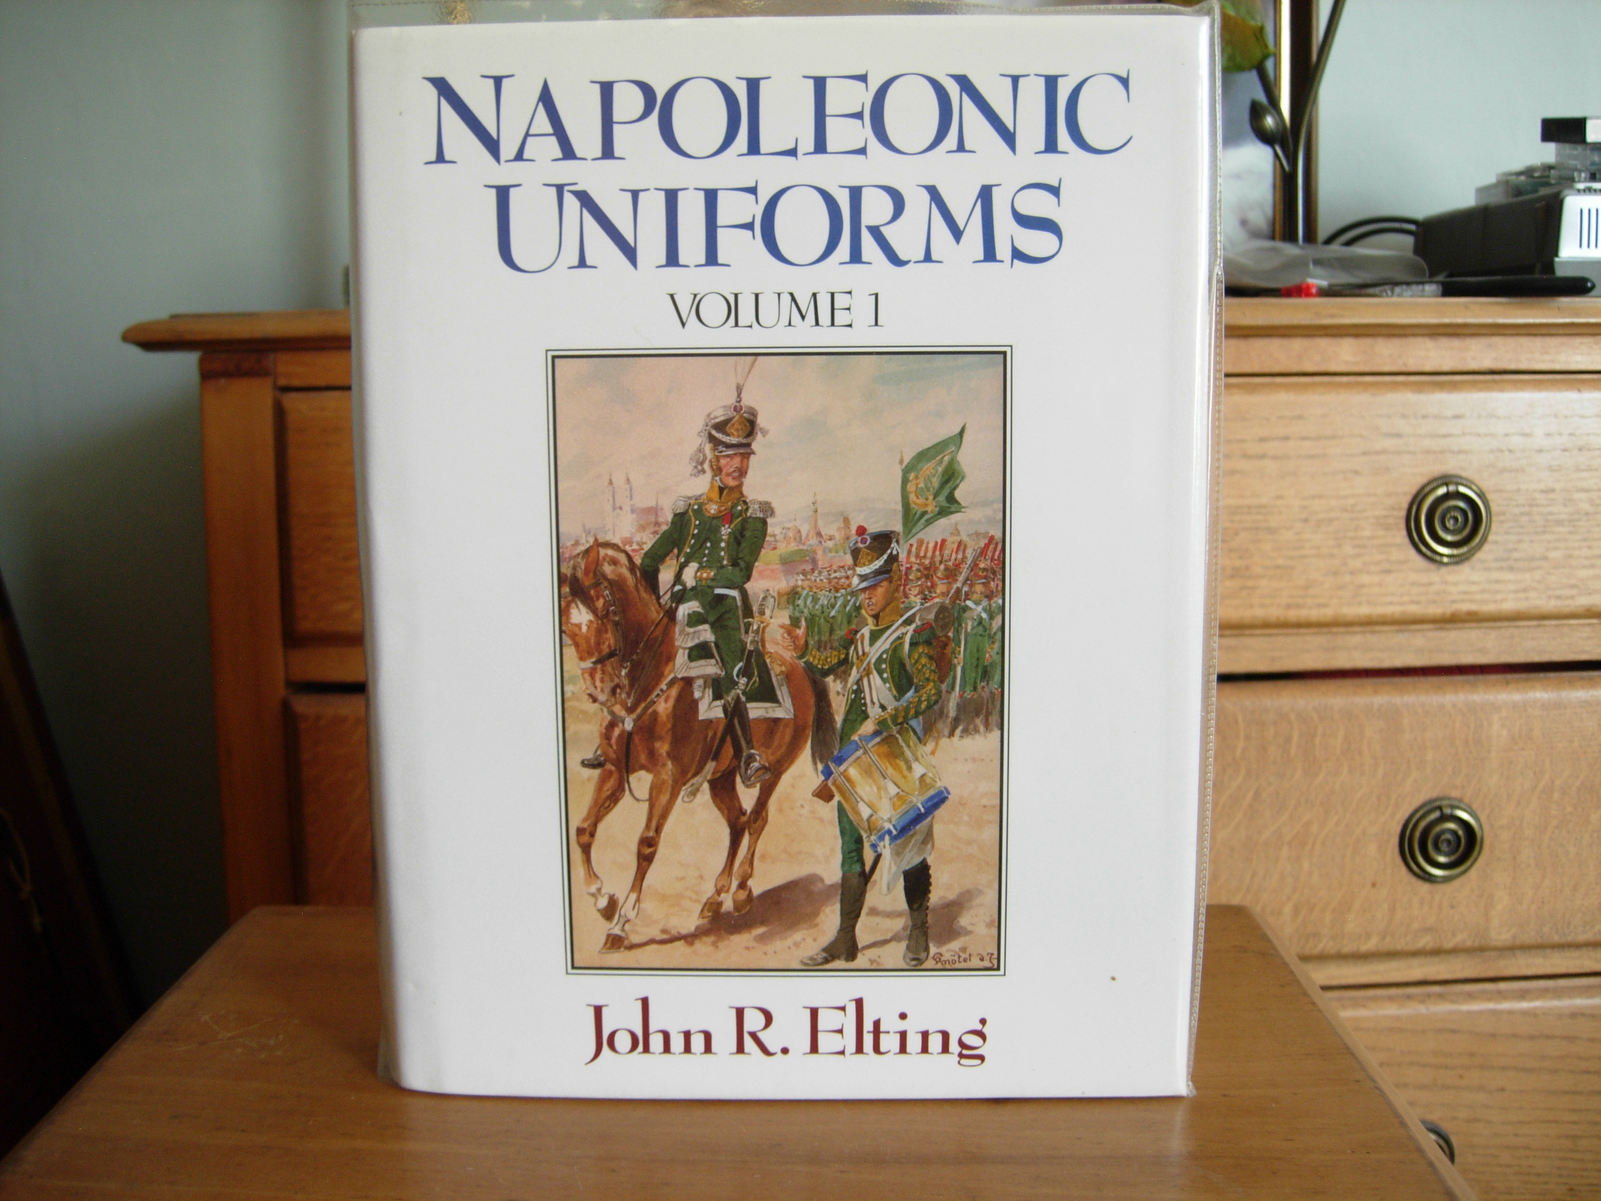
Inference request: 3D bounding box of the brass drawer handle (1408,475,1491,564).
[{"bbox_3d":[0.354,-0.044,0.906,0.048,0.049,0.015,-1,5,0],"label":"brass drawer handle"}]

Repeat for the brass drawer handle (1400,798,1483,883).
[{"bbox_3d":[0.356,0.133,0.922,0.048,0.049,0.015,-1,5,0],"label":"brass drawer handle"}]

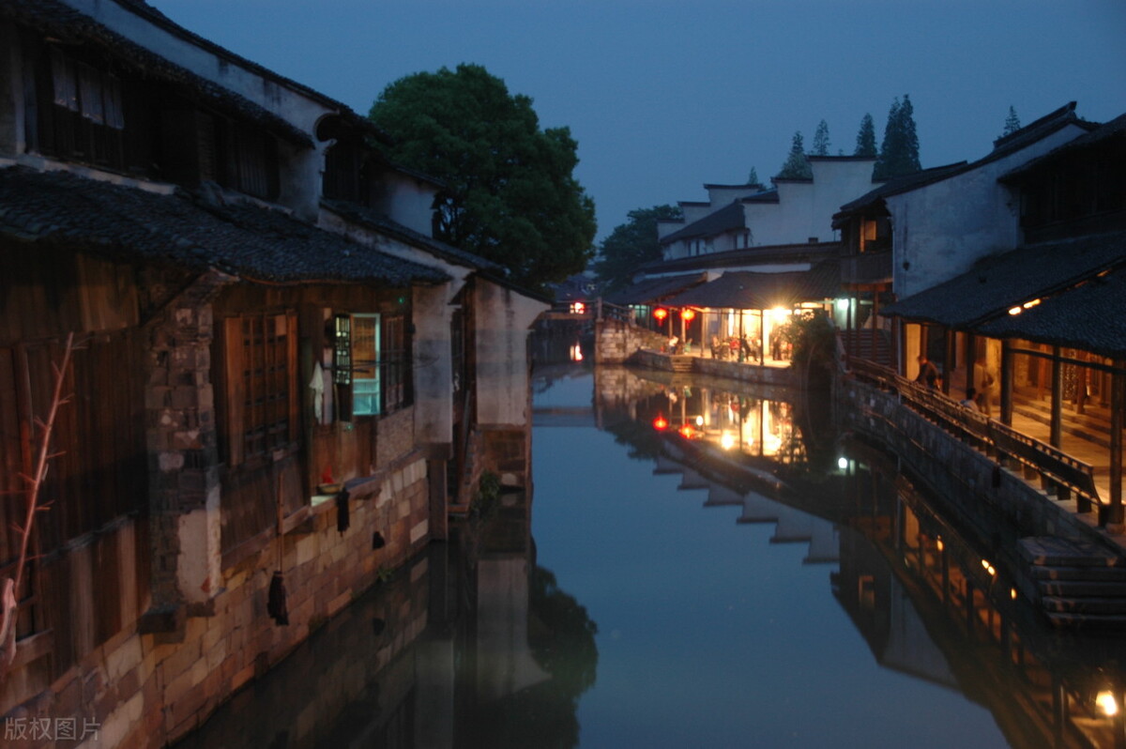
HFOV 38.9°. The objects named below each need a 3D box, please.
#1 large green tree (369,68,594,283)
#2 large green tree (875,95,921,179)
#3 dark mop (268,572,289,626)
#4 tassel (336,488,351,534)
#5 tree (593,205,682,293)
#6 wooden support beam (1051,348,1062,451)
[{"bbox_3d":[-2.345,-4.252,45.000,6.700,9.000,6.500,0,3,0],"label":"large green tree"},{"bbox_3d":[26.940,-12.999,128.000,4.800,18.500,4.800,0,3,0],"label":"large green tree"},{"bbox_3d":[-2.680,2.106,15.000,0.180,0.510,0.210,0,3,7],"label":"dark mop"},{"bbox_3d":[-2.392,1.490,17.400,0.150,0.490,0.165,0,3,7],"label":"tassel"},{"bbox_3d":[7.727,-10.376,150.000,9.800,11.200,9.500,0,3,0],"label":"tree"},{"bbox_3d":[7.356,0.581,23.800,0.160,2.200,0.160,0,3,6],"label":"wooden support beam"}]

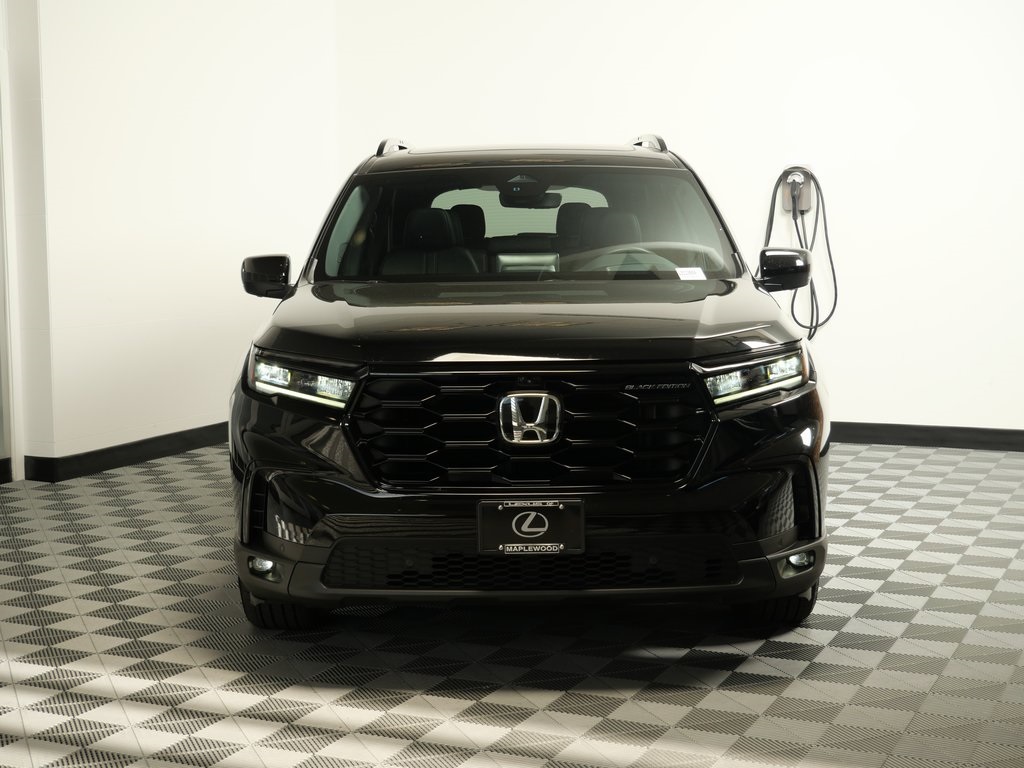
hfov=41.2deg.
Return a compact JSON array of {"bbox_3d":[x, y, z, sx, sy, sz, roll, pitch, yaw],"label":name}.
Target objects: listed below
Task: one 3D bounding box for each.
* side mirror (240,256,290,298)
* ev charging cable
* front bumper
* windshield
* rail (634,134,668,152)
[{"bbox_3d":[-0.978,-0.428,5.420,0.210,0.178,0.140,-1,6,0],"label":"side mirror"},{"bbox_3d":[1.823,-0.825,8.600,0.450,1.100,0.190,2,7,23],"label":"ev charging cable"},{"bbox_3d":[0.056,0.303,4.320,1.970,0.690,0.580,-1,6,0],"label":"front bumper"},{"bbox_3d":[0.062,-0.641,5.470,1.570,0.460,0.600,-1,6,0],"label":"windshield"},{"bbox_3d":[0.628,-1.136,6.650,0.085,0.100,1.750,-1,6,0],"label":"rail"}]

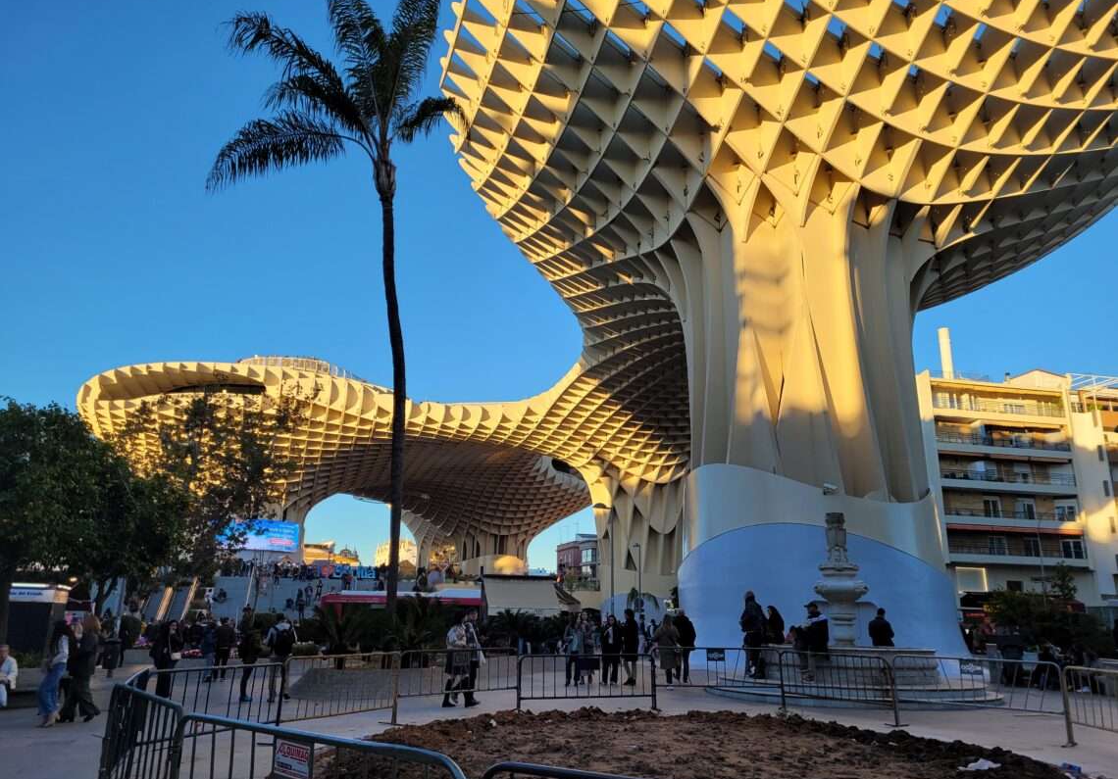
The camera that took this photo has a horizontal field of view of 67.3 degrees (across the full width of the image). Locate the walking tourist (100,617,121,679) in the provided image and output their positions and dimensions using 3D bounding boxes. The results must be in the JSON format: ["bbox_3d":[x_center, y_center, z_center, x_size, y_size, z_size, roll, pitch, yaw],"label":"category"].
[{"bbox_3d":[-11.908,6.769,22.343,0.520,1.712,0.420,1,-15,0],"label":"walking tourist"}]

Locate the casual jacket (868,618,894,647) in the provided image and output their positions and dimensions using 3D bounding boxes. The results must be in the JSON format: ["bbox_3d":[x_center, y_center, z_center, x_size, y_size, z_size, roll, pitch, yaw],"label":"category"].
[{"bbox_3d":[7.133,5.416,18.669,0.580,0.660,0.320,-3,-17,13],"label":"casual jacket"}]

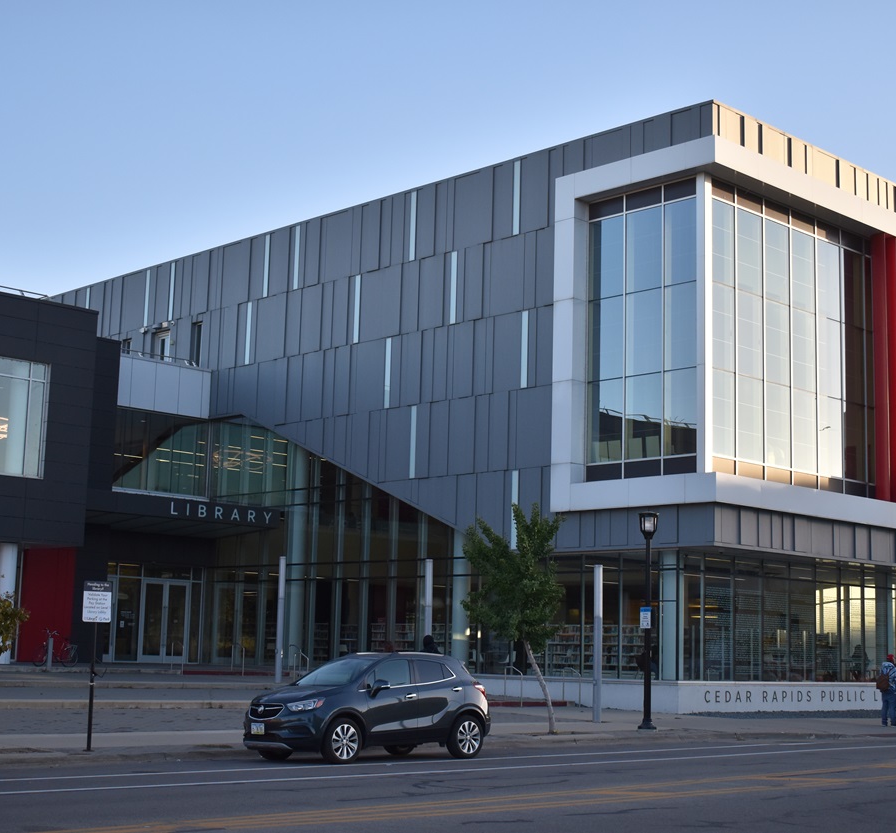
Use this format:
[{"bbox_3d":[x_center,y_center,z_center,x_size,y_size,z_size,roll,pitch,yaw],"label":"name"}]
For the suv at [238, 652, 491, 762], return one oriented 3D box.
[{"bbox_3d":[-1.180,4.450,23.100,4.270,1.660,1.800,10,-12,-44],"label":"suv"}]

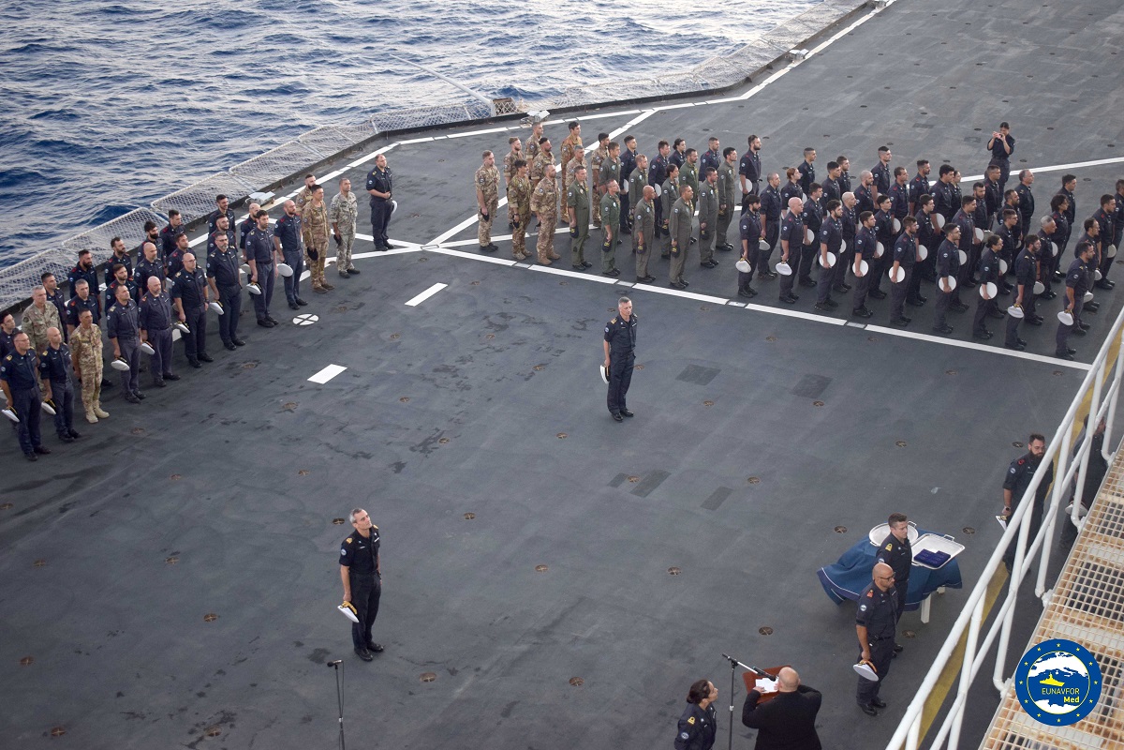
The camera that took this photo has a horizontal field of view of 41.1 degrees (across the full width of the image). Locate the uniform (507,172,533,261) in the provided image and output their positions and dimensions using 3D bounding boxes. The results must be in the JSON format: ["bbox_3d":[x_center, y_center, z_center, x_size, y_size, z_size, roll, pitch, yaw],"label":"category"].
[{"bbox_3d":[-0.721,-2.806,26.480,0.340,1.557,0.530,13,29,25],"label":"uniform"}]

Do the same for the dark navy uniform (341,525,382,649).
[{"bbox_3d":[-2.118,2.311,15.887,0.310,1.502,0.490,17,31,31],"label":"dark navy uniform"}]

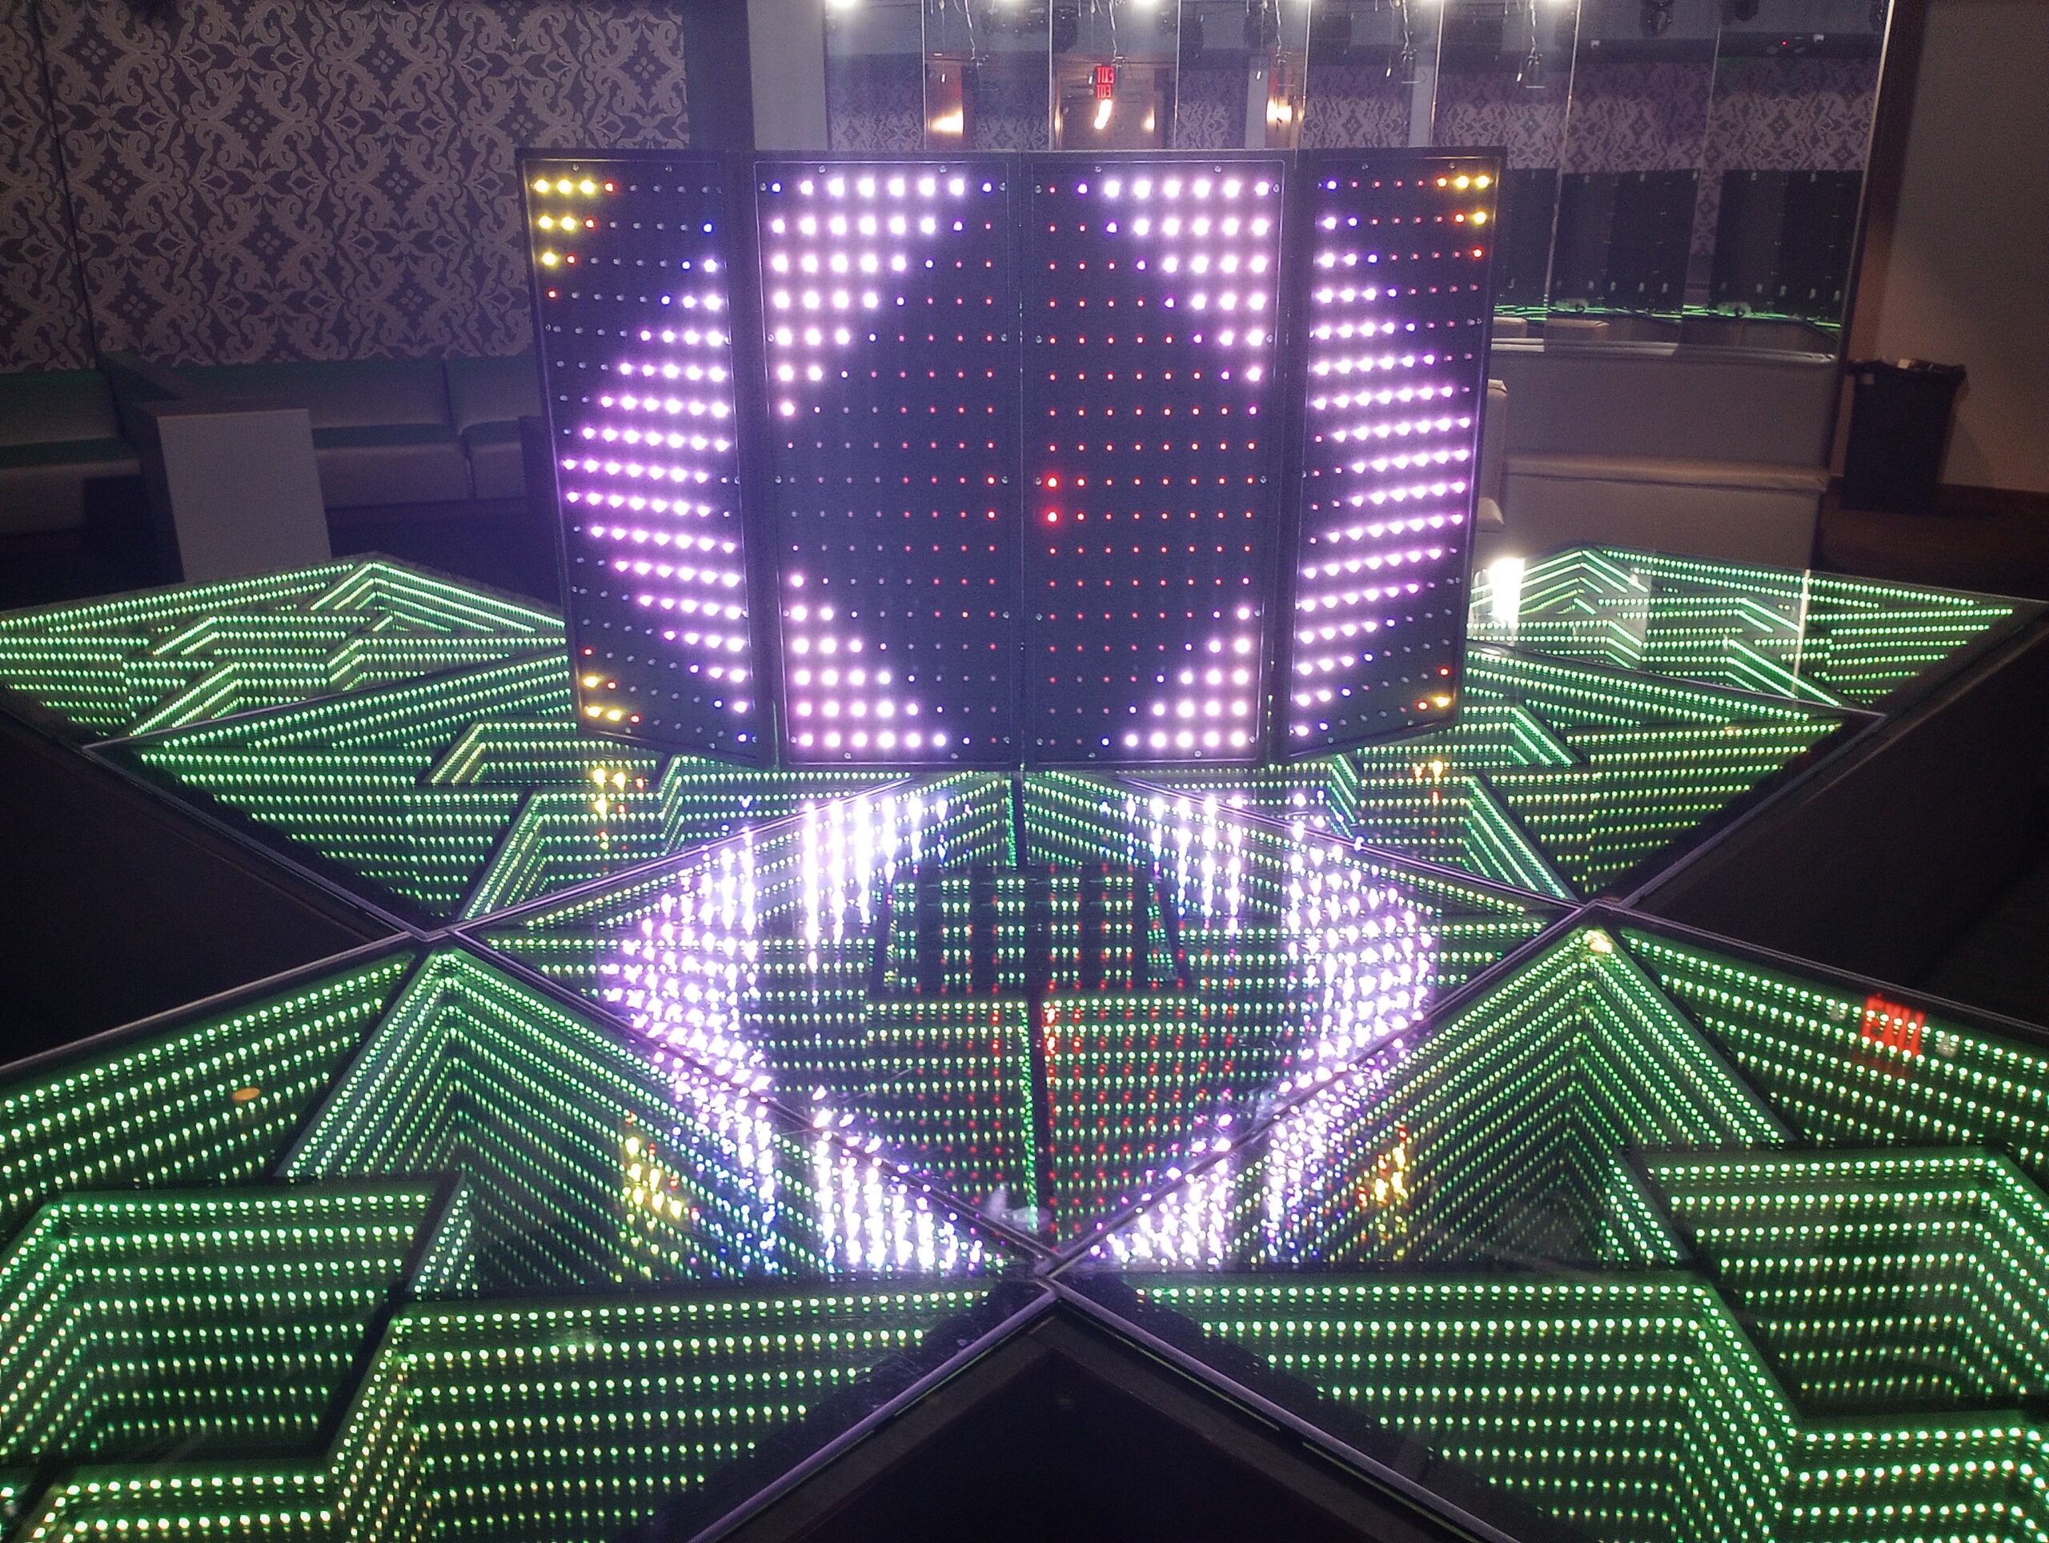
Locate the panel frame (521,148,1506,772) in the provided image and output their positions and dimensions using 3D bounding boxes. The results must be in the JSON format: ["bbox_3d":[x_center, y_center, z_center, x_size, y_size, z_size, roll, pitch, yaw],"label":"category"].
[{"bbox_3d":[-0.008,-0.529,2.903,1.694,1.045,0.267,-1,20,-1],"label":"panel frame"}]

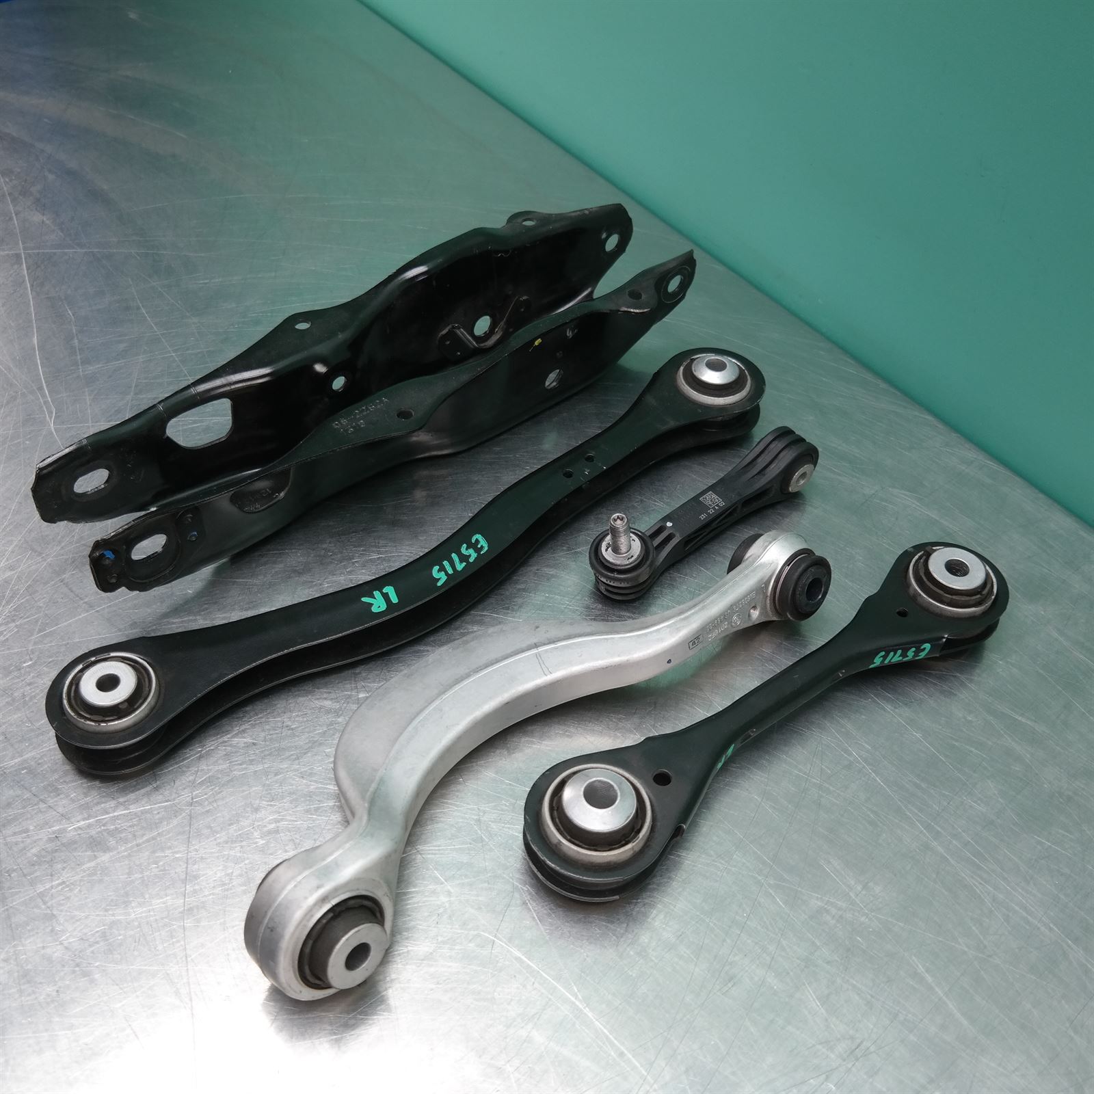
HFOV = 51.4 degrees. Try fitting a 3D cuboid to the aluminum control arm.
[{"bbox_3d":[-0.005,0.067,0.552,0.350,0.063,0.111,-33,57,-30],"label":"aluminum control arm"}]

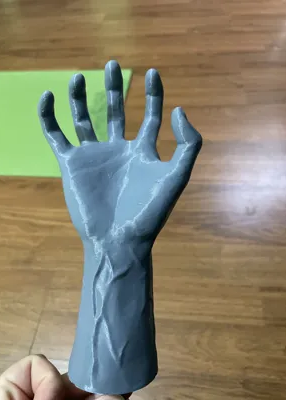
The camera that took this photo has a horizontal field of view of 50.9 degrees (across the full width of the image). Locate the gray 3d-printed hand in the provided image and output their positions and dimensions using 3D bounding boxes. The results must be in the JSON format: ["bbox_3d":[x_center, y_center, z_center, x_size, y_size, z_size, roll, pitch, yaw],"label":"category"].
[{"bbox_3d":[-0.016,0.015,0.216,0.116,0.075,0.226,0,92,-3],"label":"gray 3d-printed hand"}]

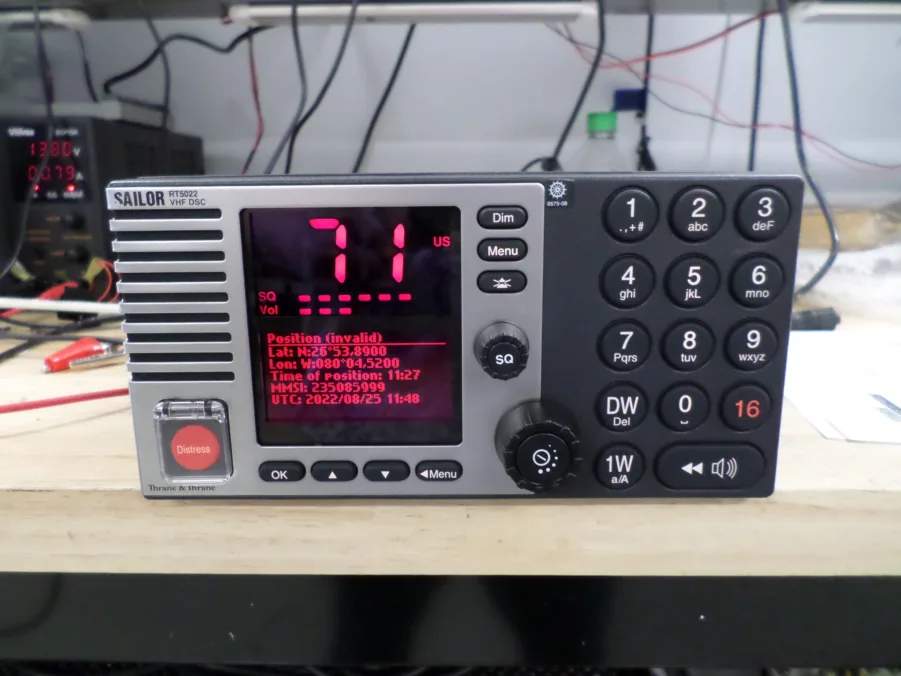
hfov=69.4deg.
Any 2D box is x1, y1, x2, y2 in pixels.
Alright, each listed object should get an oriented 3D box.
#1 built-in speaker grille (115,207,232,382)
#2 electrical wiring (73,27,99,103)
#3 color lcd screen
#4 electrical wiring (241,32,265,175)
[{"bbox_3d":[-0.099,-0.015,0.236,0.039,0.062,0.008,-1,12,1],"label":"built-in speaker grille"},{"bbox_3d":[-0.486,-0.363,0.870,0.018,0.092,0.020,-1,12,1],"label":"electrical wiring"},{"bbox_3d":[-0.034,-0.003,0.238,0.077,0.088,0.006,-1,12,1],"label":"color lcd screen"},{"bbox_3d":[-0.284,-0.329,0.916,0.037,0.191,0.030,-1,12,1],"label":"electrical wiring"}]

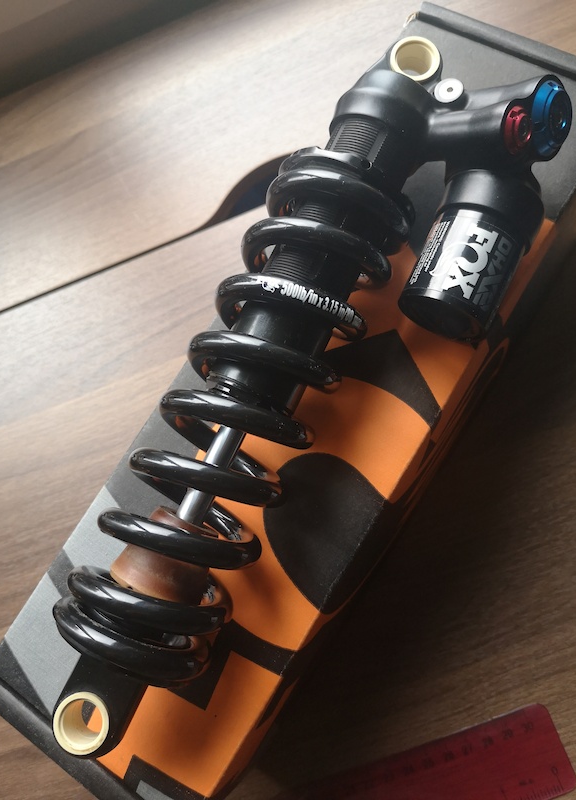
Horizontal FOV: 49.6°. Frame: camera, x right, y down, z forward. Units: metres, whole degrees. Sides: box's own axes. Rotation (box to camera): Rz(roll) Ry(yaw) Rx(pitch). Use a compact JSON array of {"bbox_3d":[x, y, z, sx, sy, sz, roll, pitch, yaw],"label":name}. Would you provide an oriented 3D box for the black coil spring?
[{"bbox_3d":[-0.017,0.004,0.223,0.054,0.054,0.173,24,83,13],"label":"black coil spring"}]

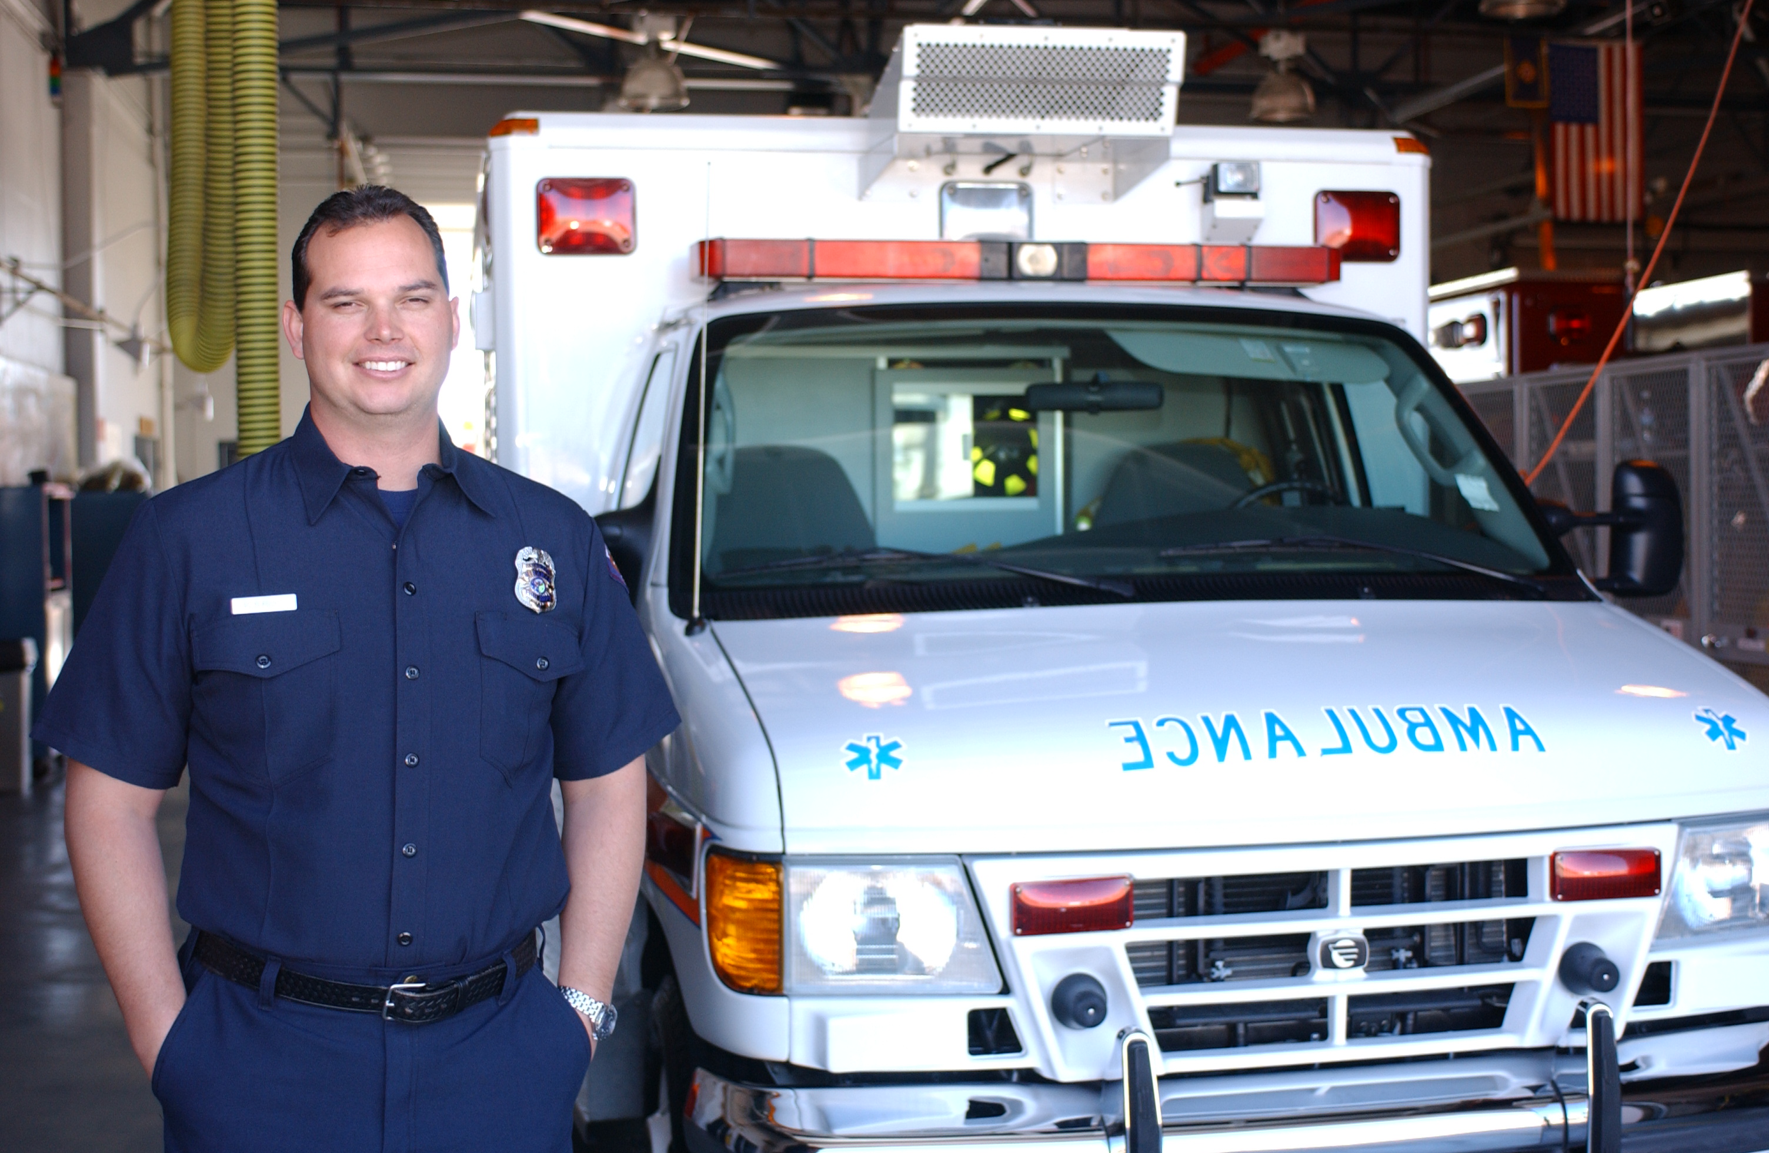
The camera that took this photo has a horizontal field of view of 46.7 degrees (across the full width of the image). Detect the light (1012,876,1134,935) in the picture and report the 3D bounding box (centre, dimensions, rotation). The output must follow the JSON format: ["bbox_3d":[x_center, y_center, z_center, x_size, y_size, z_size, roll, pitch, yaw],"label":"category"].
[{"bbox_3d":[0.273,0.479,2.978,0.182,0.076,0.045,-1,3,-12],"label":"light"}]

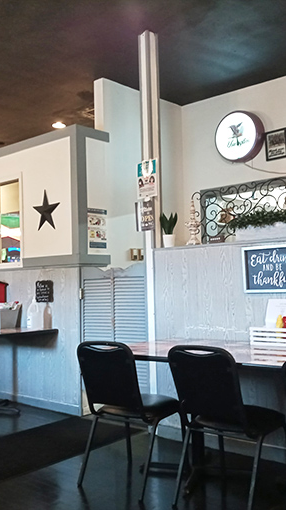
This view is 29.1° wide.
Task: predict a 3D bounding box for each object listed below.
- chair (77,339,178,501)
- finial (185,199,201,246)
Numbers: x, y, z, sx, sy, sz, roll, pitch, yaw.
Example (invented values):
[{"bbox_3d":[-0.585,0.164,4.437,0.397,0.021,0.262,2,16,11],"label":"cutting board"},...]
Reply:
[{"bbox_3d":[-0.062,0.908,3.233,0.465,0.830,0.490,-4,-4,38],"label":"chair"},{"bbox_3d":[0.379,-0.236,4.043,0.108,0.330,0.108,-4,-4,41],"label":"finial"}]

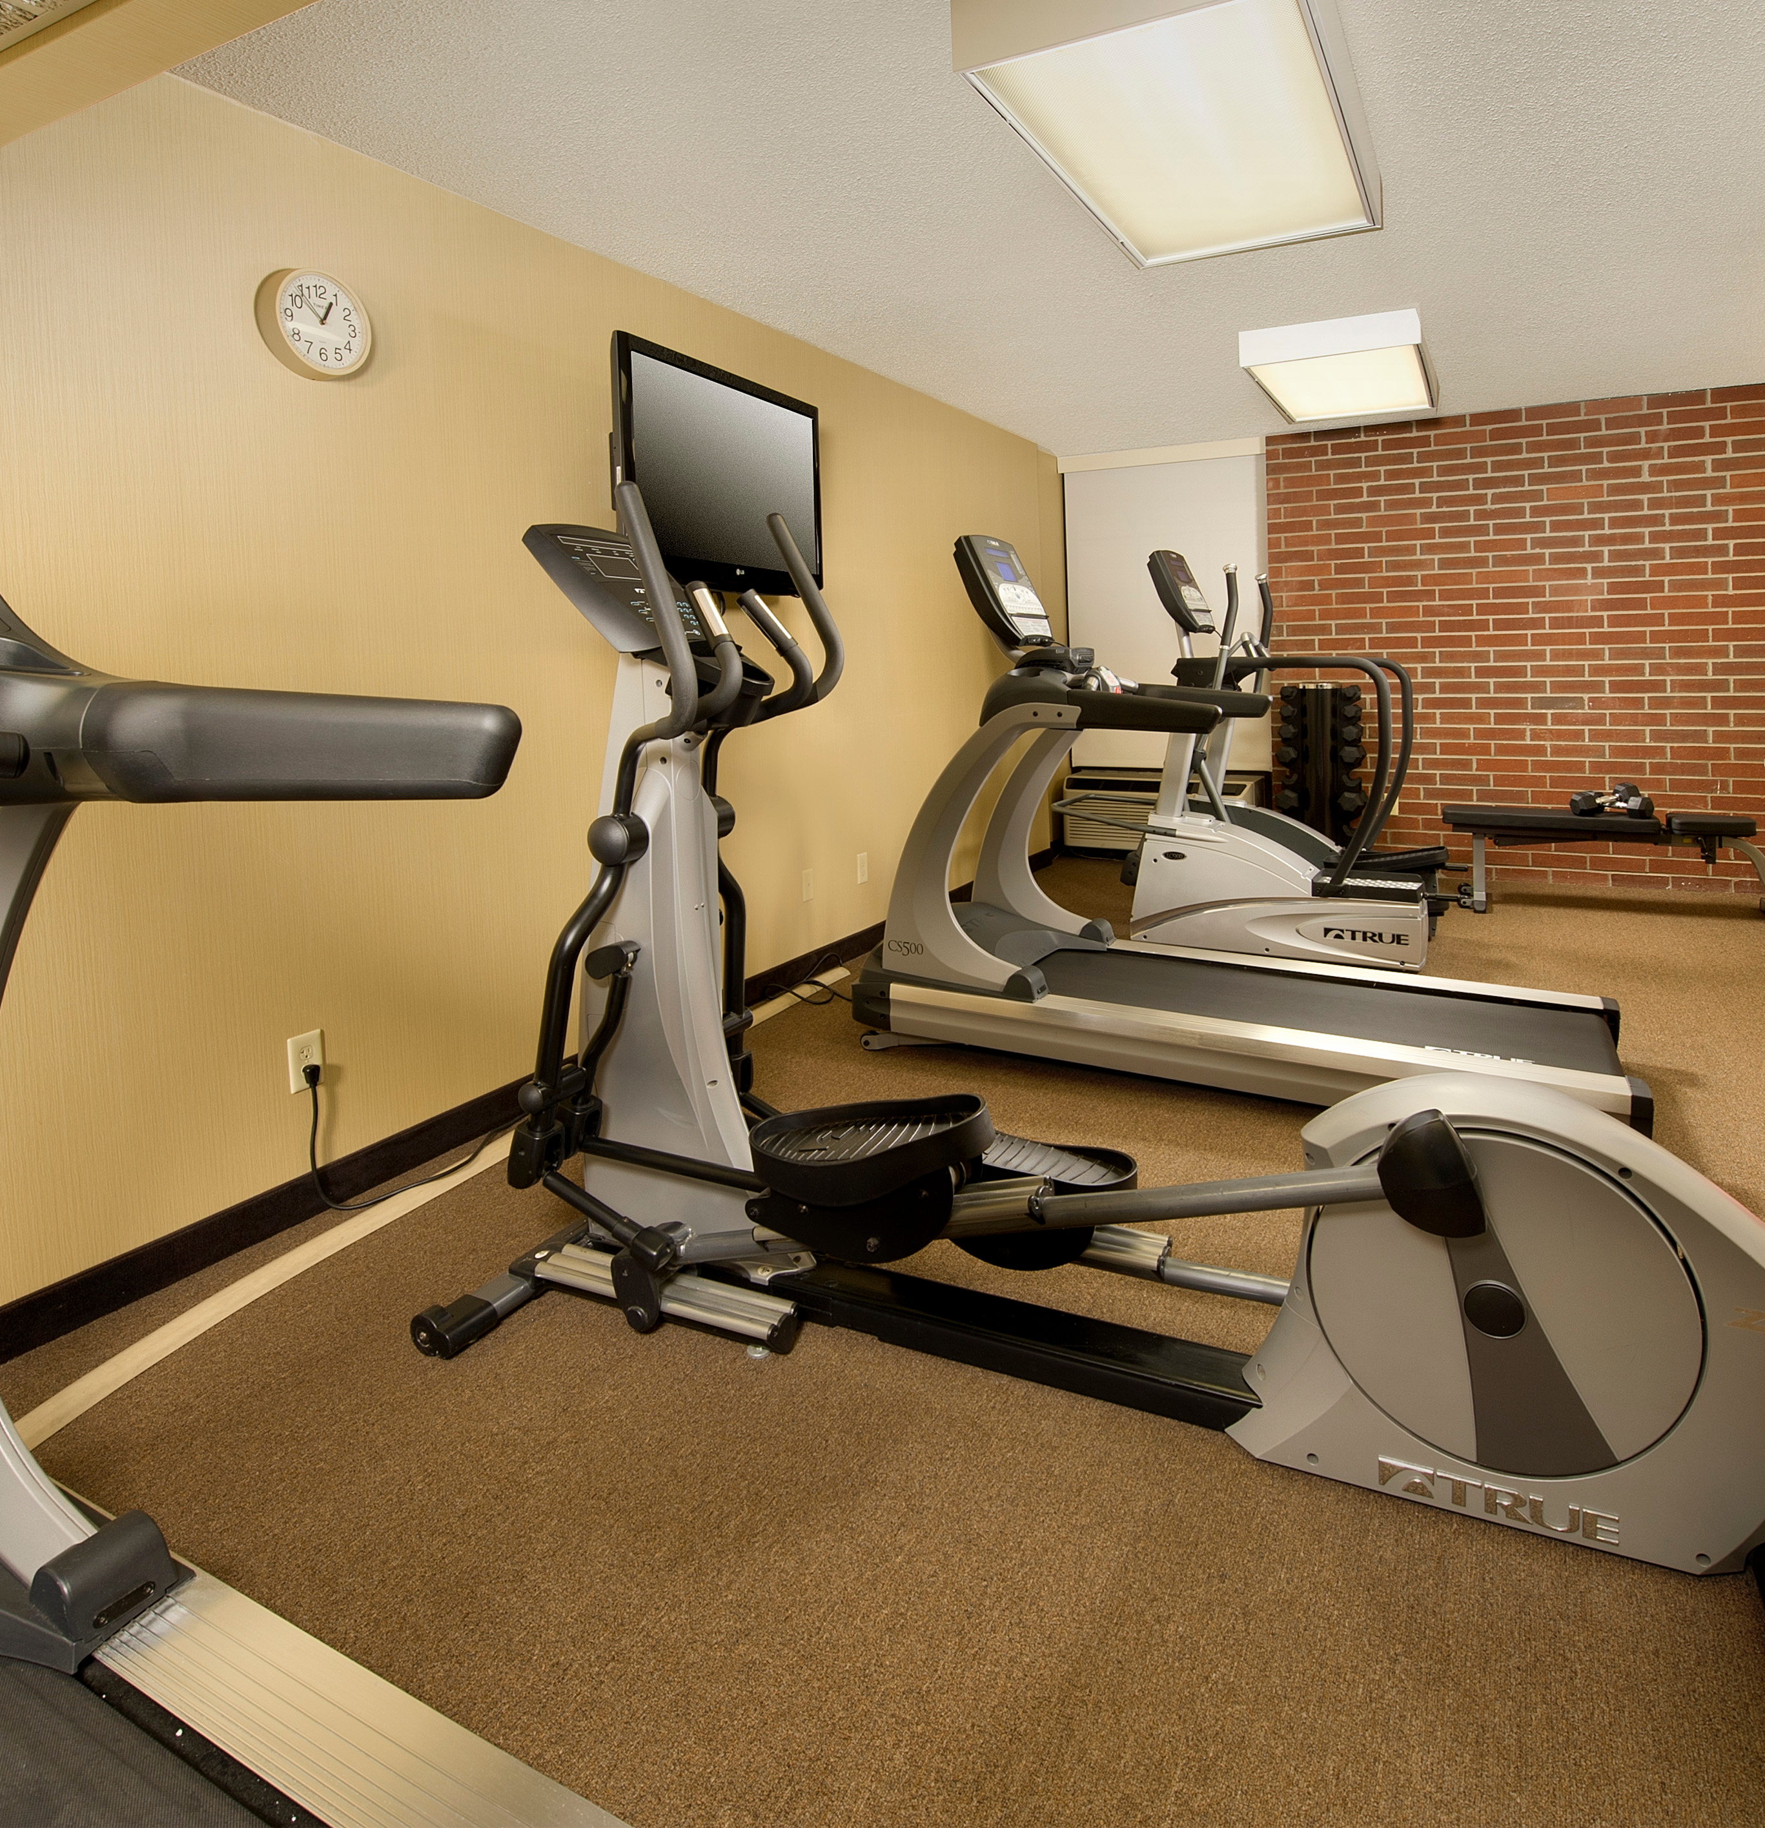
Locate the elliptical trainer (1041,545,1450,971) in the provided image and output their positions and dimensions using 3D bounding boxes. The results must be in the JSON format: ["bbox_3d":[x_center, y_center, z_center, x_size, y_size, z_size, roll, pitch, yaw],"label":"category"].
[{"bbox_3d":[1.546,-0.693,4.270,1.380,1.540,0.720,4,10,26],"label":"elliptical trainer"}]

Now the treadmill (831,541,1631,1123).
[{"bbox_3d":[0.925,-0.307,2.932,1.930,1.450,0.780,4,10,25],"label":"treadmill"}]

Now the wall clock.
[{"bbox_3d":[-1.200,-1.240,2.246,0.065,0.230,0.230,5,11,31],"label":"wall clock"}]

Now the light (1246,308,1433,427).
[{"bbox_3d":[1.859,-2.159,4.276,0.590,0.130,1.150,5,11,30],"label":"light"}]

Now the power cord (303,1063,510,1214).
[{"bbox_3d":[-1.032,0.436,2.414,0.100,0.320,0.520,5,11,30],"label":"power cord"}]

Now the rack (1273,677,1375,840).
[{"bbox_3d":[2.188,-0.661,5.300,0.500,0.980,0.450,4,10,25],"label":"rack"}]

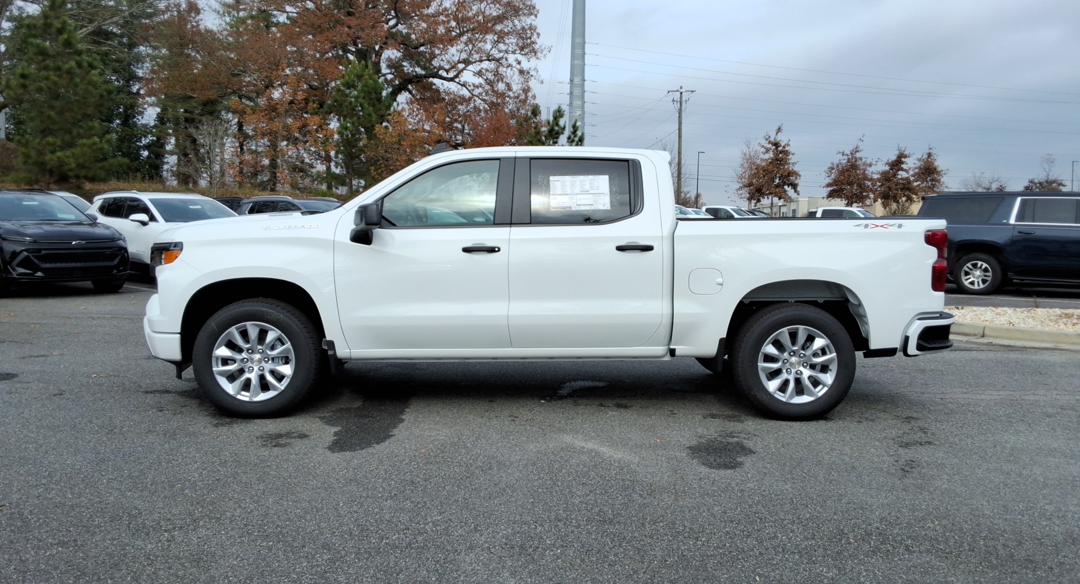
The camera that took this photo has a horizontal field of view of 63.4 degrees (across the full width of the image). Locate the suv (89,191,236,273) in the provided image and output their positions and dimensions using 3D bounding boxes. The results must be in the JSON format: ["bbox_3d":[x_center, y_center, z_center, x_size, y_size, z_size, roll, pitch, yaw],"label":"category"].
[{"bbox_3d":[-7.288,-1.136,17.477,4.840,1.660,1.980,5,7,41],"label":"suv"}]

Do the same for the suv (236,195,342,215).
[{"bbox_3d":[-5.285,-1.380,20.364,4.680,1.680,1.900,5,7,41],"label":"suv"}]

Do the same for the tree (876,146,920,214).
[{"bbox_3d":[19.507,-5.350,47.691,2.487,5.222,2.487,3,6,22],"label":"tree"}]

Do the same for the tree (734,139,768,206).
[{"bbox_3d":[12.206,-5.992,50.652,2.055,5.801,2.055,2,5,13],"label":"tree"}]

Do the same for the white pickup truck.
[{"bbox_3d":[0.025,-0.156,6.959,5.880,1.930,2.120,0,5,-1],"label":"white pickup truck"}]

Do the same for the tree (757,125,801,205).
[{"bbox_3d":[12.549,-5.789,46.654,2.613,6.137,2.613,2,5,15],"label":"tree"}]

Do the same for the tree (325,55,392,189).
[{"bbox_3d":[-7.362,-6.760,35.538,2.746,5.421,2.746,0,5,-12],"label":"tree"}]

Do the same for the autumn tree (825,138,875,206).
[{"bbox_3d":[16.921,-5.567,47.674,2.809,5.602,2.809,2,6,19],"label":"autumn tree"}]

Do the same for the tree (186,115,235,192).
[{"bbox_3d":[-11.280,-4.674,29.909,1.675,2.718,1.675,-1,6,-20],"label":"tree"}]

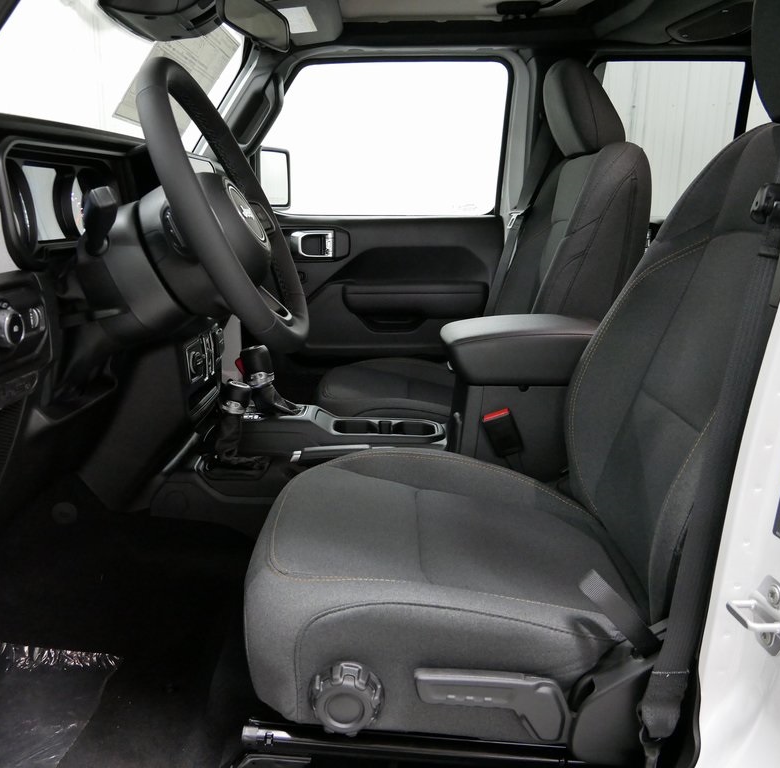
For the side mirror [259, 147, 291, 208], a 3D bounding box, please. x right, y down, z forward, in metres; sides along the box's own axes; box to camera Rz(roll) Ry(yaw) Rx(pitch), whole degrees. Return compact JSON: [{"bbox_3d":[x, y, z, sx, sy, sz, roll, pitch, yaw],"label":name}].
[{"bbox_3d":[-0.375,-0.622,2.138,0.090,0.180,0.180,4,13,20],"label":"side mirror"}]

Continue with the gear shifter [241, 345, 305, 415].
[{"bbox_3d":[-0.228,-0.008,1.376,0.120,0.145,0.075,1,12,3],"label":"gear shifter"}]

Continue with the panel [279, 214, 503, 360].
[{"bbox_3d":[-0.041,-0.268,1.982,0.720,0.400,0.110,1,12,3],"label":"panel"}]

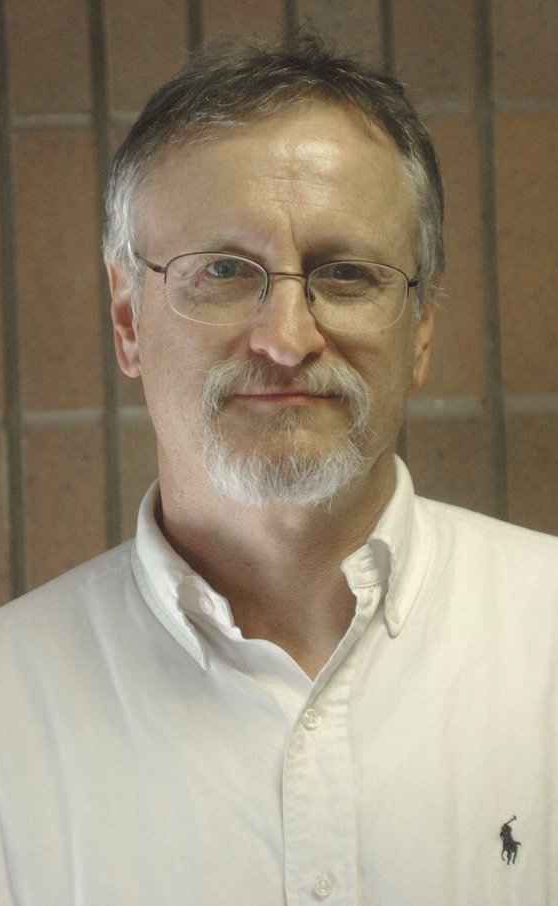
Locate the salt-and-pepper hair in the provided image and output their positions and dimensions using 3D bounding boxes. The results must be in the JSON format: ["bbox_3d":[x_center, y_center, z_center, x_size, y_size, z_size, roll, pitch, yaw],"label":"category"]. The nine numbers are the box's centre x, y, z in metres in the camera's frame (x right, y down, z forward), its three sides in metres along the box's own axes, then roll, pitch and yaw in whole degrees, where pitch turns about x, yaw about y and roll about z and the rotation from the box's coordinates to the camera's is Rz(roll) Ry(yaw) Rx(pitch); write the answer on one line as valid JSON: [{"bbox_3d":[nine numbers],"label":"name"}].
[{"bbox_3d":[-0.003,-0.140,1.459,0.184,0.170,0.188,1,5,-5],"label":"salt-and-pepper hair"}]

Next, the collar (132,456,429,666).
[{"bbox_3d":[0.002,0.056,1.475,0.162,0.118,0.160,-4,3,-8],"label":"collar"}]

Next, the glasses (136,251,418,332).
[{"bbox_3d":[-0.002,-0.086,1.409,0.141,0.046,0.138,1,6,-5],"label":"glasses"}]

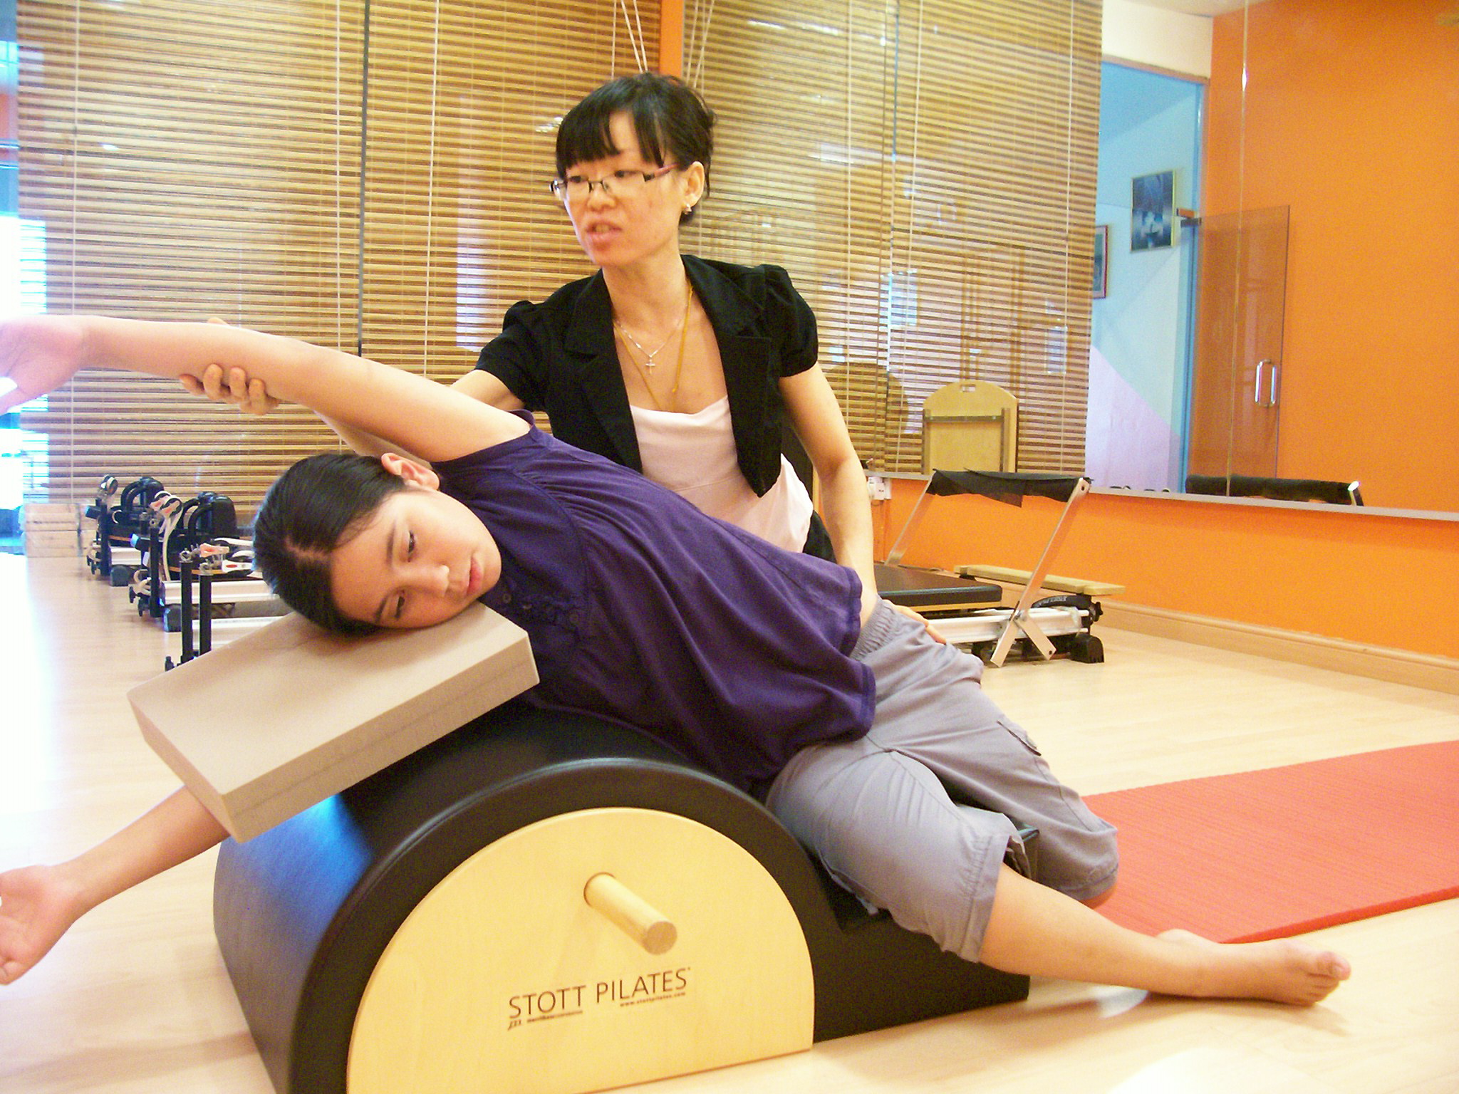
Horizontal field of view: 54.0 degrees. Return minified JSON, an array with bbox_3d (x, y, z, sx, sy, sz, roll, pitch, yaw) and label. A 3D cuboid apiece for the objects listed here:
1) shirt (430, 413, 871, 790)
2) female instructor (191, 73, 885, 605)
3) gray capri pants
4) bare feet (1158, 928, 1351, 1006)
[{"bbox_3d":[-0.091,0.071,1.570,0.490,0.360,0.240,26,-3,-26],"label":"shirt"},{"bbox_3d":[-0.190,-0.074,1.900,0.820,1.100,0.720,1,5,12],"label":"female instructor"},{"bbox_3d":[0.238,0.266,1.630,0.430,0.320,0.340,40,-13,-6],"label":"gray capri pants"},{"bbox_3d":[0.589,0.472,1.610,0.210,0.082,0.095,2,5,21],"label":"bare feet"}]

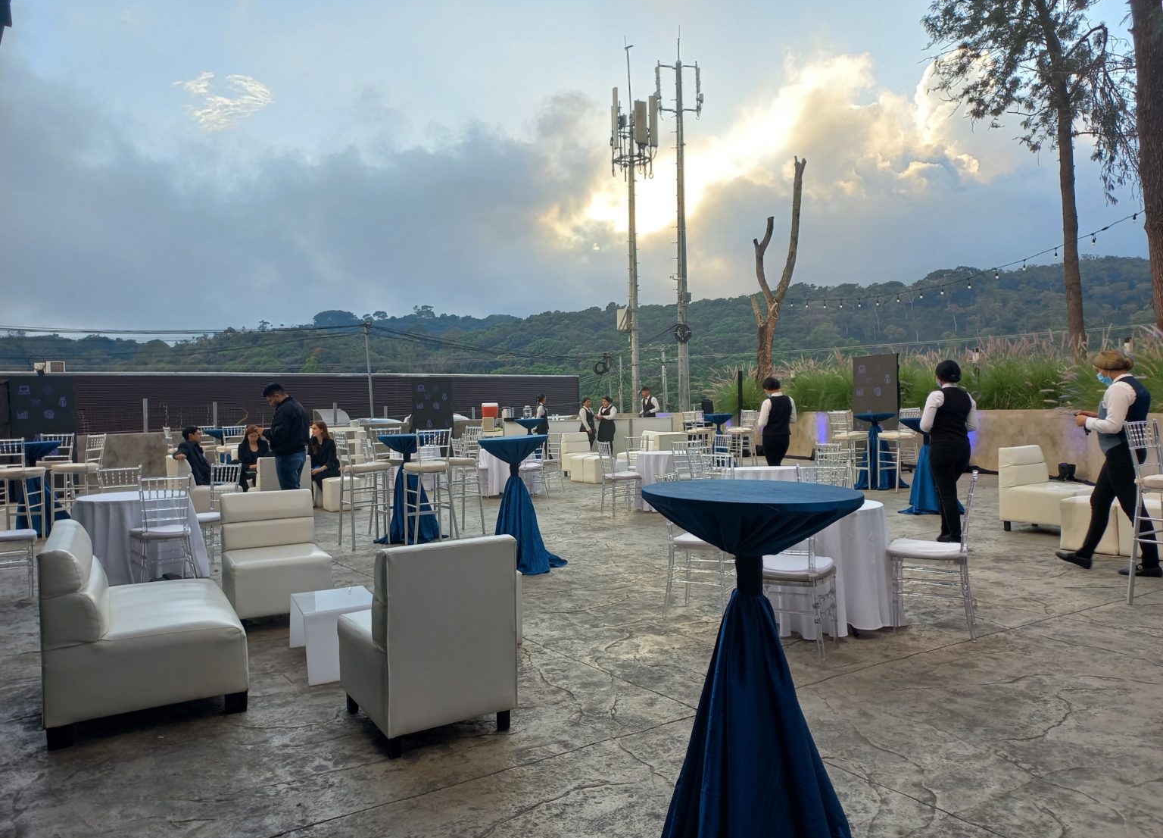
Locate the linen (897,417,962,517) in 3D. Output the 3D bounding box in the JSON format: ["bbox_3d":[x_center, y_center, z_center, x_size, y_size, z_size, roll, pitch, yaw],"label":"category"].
[{"bbox_3d":[4.006,0.544,9.642,0.710,1.080,0.690,-1,1,22],"label":"linen"}]

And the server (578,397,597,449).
[{"bbox_3d":[0.143,0.222,20.306,0.360,1.570,0.480,-1,1,41],"label":"server"}]

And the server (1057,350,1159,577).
[{"bbox_3d":[3.886,0.324,6.177,0.750,1.620,0.500,-1,1,40],"label":"server"}]

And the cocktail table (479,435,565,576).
[{"bbox_3d":[-0.513,0.712,7.092,0.700,1.080,0.680,-2,1,-5],"label":"cocktail table"}]

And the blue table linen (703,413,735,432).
[{"bbox_3d":[2.906,0.454,17.692,0.680,1.080,0.680,-1,1,9],"label":"blue table linen"}]

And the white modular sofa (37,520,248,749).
[{"bbox_3d":[-2.131,0.926,4.081,0.771,0.787,1.230,-2,1,-30],"label":"white modular sofa"}]

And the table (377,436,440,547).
[{"bbox_3d":[-1.823,0.723,8.842,0.700,1.080,0.690,-2,1,-12],"label":"table"}]

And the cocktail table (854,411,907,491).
[{"bbox_3d":[4.592,0.487,13.000,0.760,1.080,0.740,-1,1,19],"label":"cocktail table"}]

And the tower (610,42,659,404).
[{"bbox_3d":[2.116,-6.705,33.000,1.950,16.200,1.900,-1,1,0],"label":"tower"}]

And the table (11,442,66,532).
[{"bbox_3d":[-6.005,0.802,9.211,0.740,1.070,0.740,-1,1,0],"label":"table"}]

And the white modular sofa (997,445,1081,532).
[{"bbox_3d":[4.586,0.684,8.280,0.710,0.810,0.590,-1,1,44],"label":"white modular sofa"}]

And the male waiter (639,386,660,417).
[{"bbox_3d":[1.676,0.123,20.800,0.500,1.720,0.450,-1,1,27],"label":"male waiter"}]

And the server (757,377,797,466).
[{"bbox_3d":[2.608,0.271,11.188,0.480,1.660,0.370,-2,1,-6],"label":"server"}]

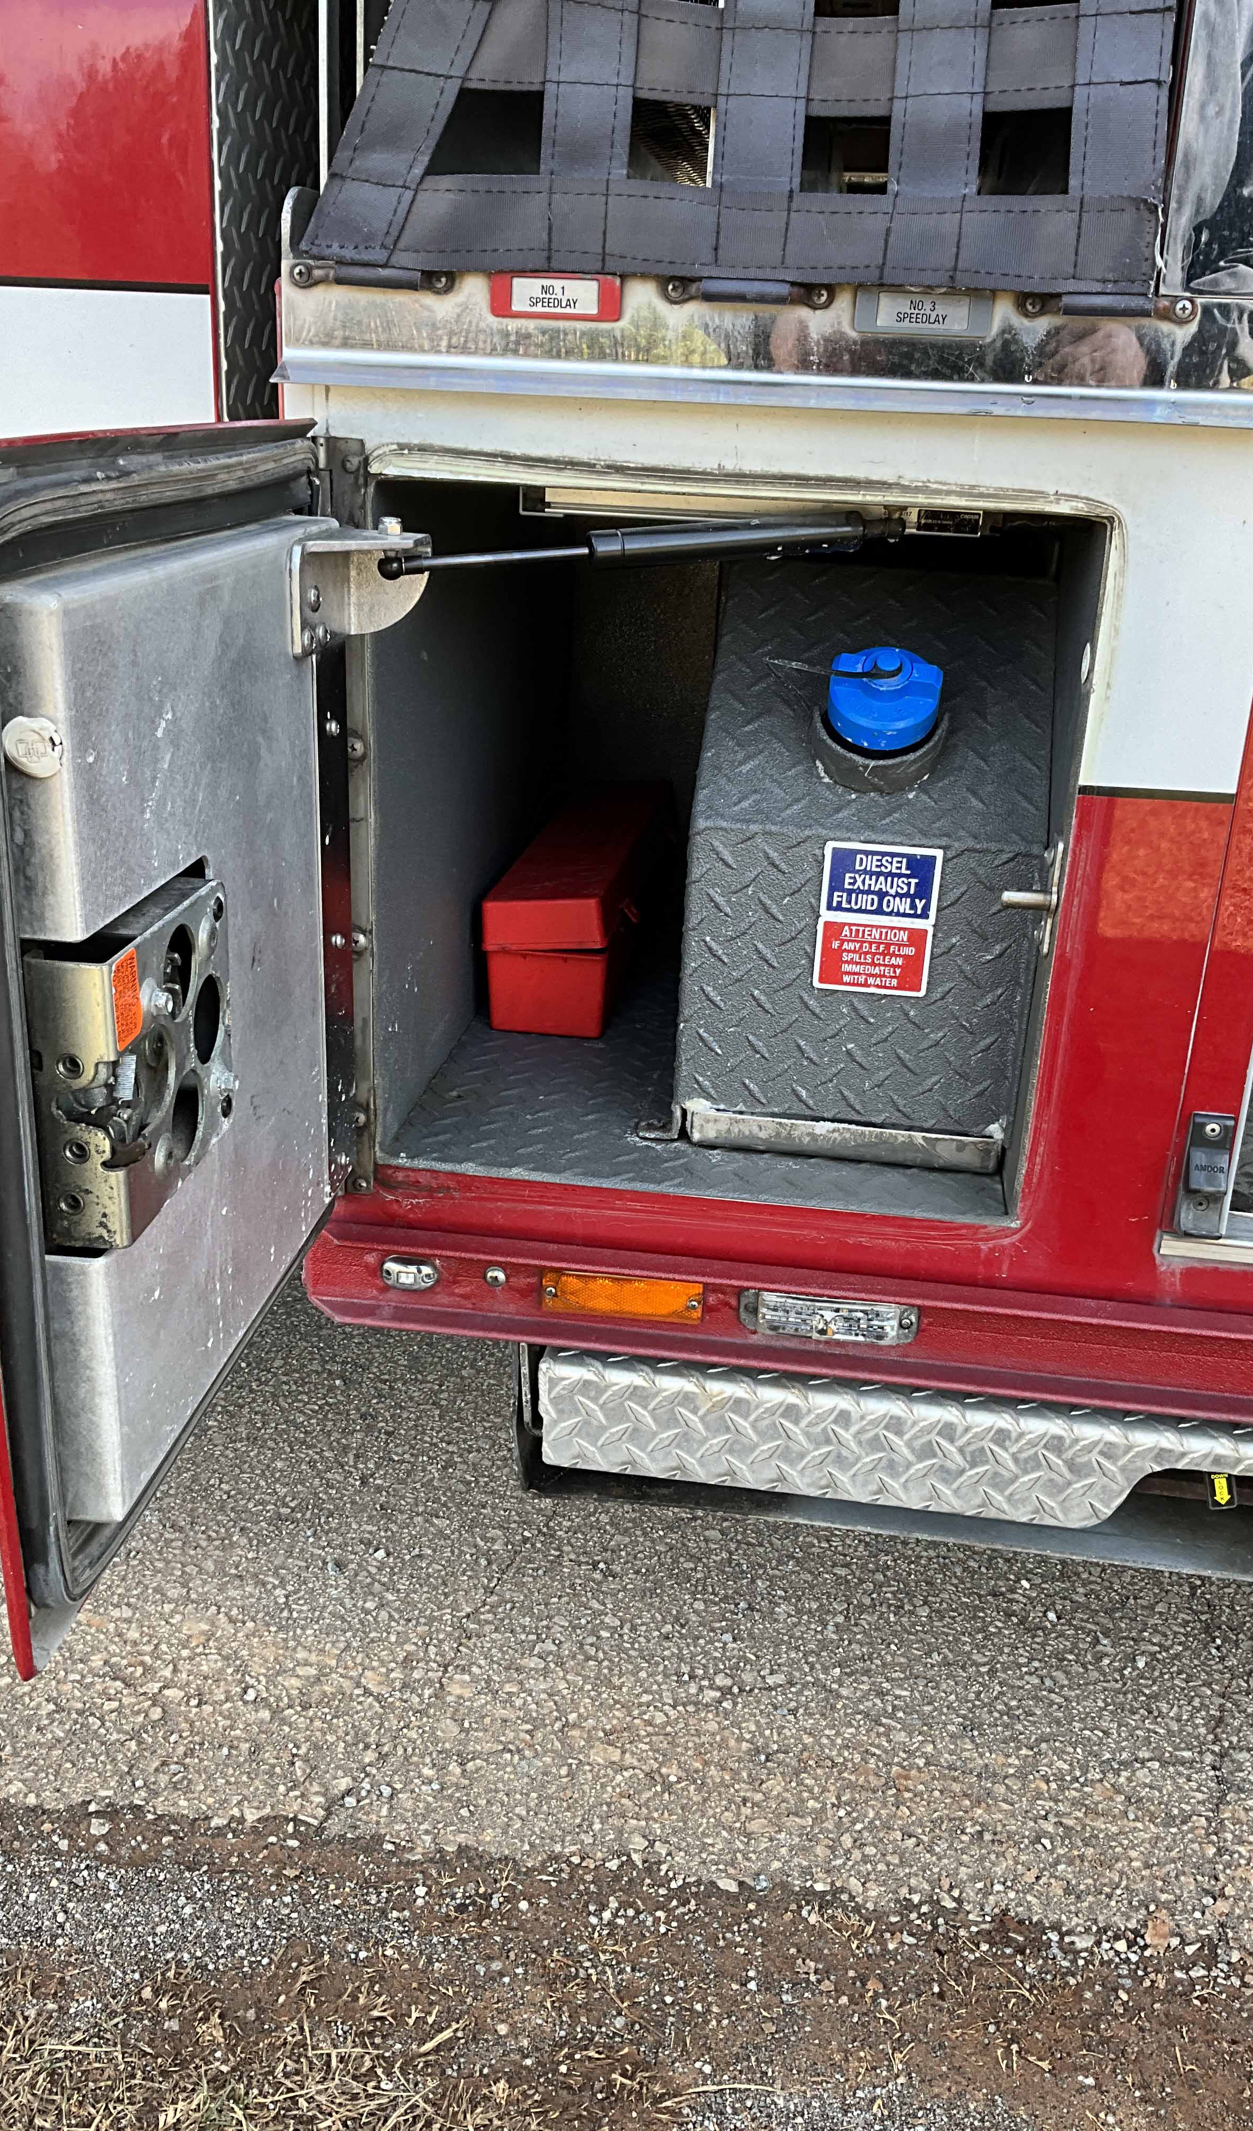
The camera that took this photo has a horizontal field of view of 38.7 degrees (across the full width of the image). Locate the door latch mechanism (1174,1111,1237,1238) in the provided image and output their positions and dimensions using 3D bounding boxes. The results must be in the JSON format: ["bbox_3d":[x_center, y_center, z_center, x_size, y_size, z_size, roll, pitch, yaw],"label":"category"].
[{"bbox_3d":[0.397,0.077,1.216,0.030,0.089,0.021,5,21,6],"label":"door latch mechanism"}]

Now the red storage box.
[{"bbox_3d":[-0.035,-0.173,1.787,0.112,0.126,0.500,5,21,6],"label":"red storage box"}]

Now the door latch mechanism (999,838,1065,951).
[{"bbox_3d":[0.273,-0.117,1.213,0.036,0.077,0.031,5,21,6],"label":"door latch mechanism"}]

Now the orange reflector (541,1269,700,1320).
[{"bbox_3d":[-0.003,0.171,1.307,0.117,0.033,0.015,5,21,6],"label":"orange reflector"}]

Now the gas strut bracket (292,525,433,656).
[{"bbox_3d":[-0.156,-0.282,1.064,0.056,0.070,0.114,5,21,6],"label":"gas strut bracket"}]

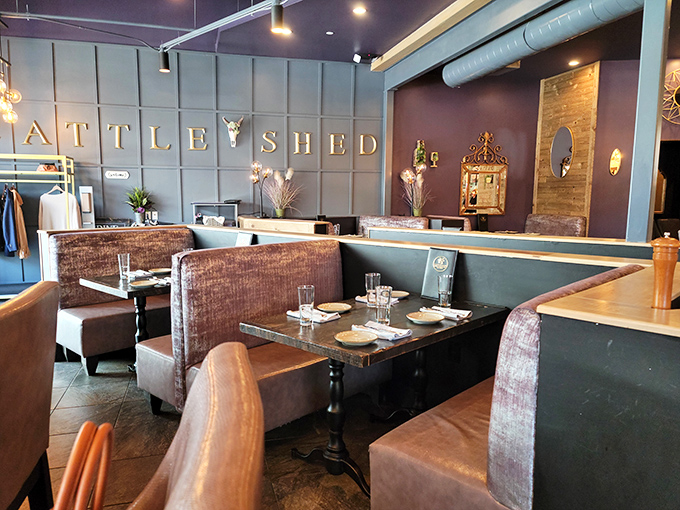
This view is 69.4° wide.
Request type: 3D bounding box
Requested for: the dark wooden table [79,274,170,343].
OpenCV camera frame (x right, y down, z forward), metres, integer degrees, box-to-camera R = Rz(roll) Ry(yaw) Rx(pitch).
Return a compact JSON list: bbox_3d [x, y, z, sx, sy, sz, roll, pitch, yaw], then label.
[{"bbox_3d":[-1.236,0.539,3.949,0.810,0.741,1.275,6,8,43],"label":"dark wooden table"}]

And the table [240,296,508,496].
[{"bbox_3d":[0.240,0.689,2.645,0.776,0.741,1.267,6,8,43],"label":"table"}]

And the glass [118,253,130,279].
[{"bbox_3d":[-1.634,0.094,3.723,0.079,0.185,0.079,6,8,43],"label":"glass"}]

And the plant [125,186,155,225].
[{"bbox_3d":[-2.960,-0.731,7.250,0.420,0.565,0.400,-1,6,-13],"label":"plant"}]

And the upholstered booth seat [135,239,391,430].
[{"bbox_3d":[-0.486,0.453,3.253,1.041,1.058,1.288,6,8,42],"label":"upholstered booth seat"}]

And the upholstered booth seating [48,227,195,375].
[{"bbox_3d":[-1.734,0.326,4.398,0.700,1.064,1.295,6,8,43],"label":"upholstered booth seating"}]

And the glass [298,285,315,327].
[{"bbox_3d":[-0.162,0.247,2.381,0.079,0.185,0.079,0,6,0],"label":"glass"}]

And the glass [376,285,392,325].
[{"bbox_3d":[0.208,0.245,2.318,0.081,0.168,0.081,1,6,0],"label":"glass"}]

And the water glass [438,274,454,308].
[{"bbox_3d":[0.602,0.199,2.774,0.081,0.168,0.081,6,8,42],"label":"water glass"}]

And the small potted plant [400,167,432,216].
[{"bbox_3d":[1.452,-1.171,9.200,0.600,0.918,0.540,-1,6,-13],"label":"small potted plant"}]

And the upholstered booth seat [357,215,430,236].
[{"bbox_3d":[0.844,-0.169,8.990,1.280,1.050,0.620,6,8,42],"label":"upholstered booth seat"}]

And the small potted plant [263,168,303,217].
[{"bbox_3d":[-0.992,-1.056,8.400,0.660,0.847,0.580,-1,6,-13],"label":"small potted plant"}]

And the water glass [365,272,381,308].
[{"bbox_3d":[0.180,0.200,2.728,0.081,0.168,0.081,1,6,0],"label":"water glass"}]

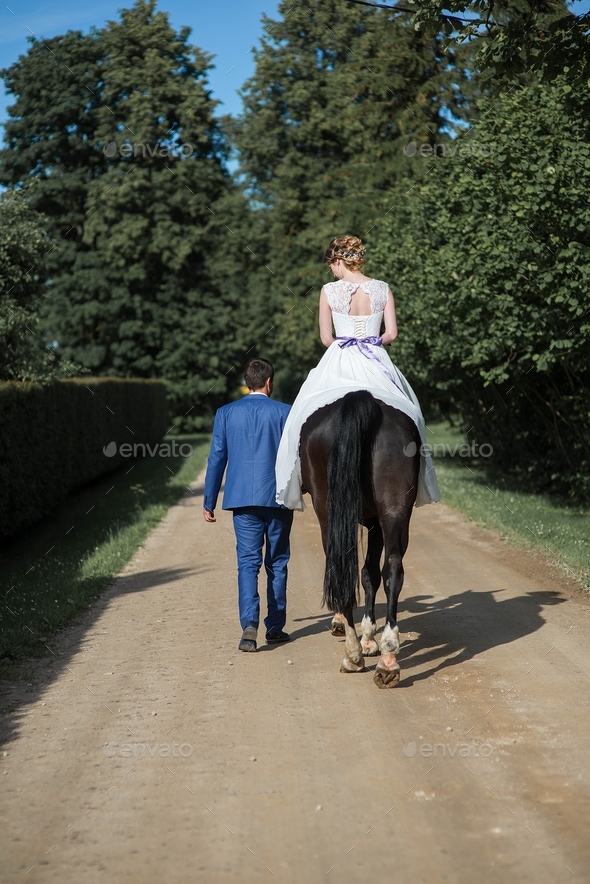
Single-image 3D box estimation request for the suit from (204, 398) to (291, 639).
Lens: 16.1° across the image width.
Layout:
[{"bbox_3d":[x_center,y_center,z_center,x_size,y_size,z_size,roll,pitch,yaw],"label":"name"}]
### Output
[{"bbox_3d":[-0.272,0.436,12.720,0.580,1.460,0.480,0,2,0],"label":"suit"}]

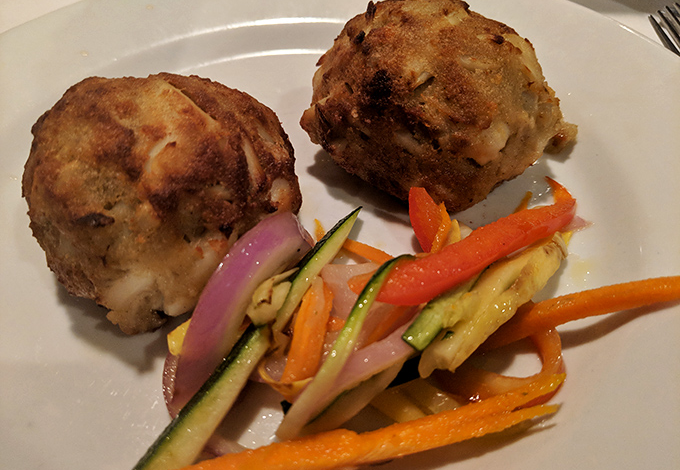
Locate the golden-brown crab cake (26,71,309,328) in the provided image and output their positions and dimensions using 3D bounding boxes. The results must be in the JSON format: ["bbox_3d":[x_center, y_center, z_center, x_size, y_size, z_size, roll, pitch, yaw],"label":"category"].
[{"bbox_3d":[-0.048,-0.011,0.151,0.076,0.058,0.079,-3,52,0],"label":"golden-brown crab cake"}]

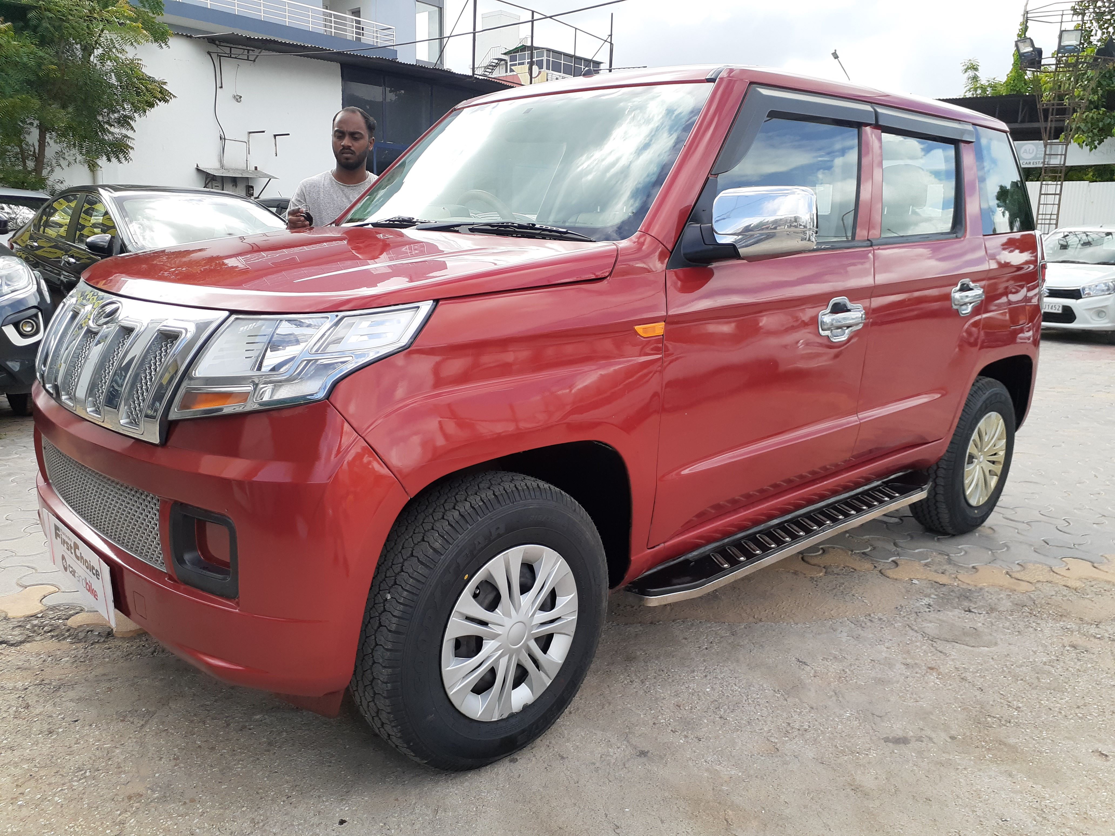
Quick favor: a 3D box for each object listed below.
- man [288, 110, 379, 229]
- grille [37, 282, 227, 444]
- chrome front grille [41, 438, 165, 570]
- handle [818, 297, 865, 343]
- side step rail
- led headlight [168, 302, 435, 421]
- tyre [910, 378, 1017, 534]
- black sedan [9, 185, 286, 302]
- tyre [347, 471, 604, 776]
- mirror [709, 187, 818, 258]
[{"bbox_3d":[-0.872,-0.443,3.800,0.500,1.730,0.330,2,12,2],"label":"man"},{"bbox_3d":[-1.099,-0.160,2.142,0.200,0.300,0.900,-9,17,-41],"label":"grille"},{"bbox_3d":[-1.166,0.181,2.166,0.085,0.180,0.870,-9,17,-41],"label":"chrome front grille"},{"bbox_3d":[0.871,-0.300,2.657,0.245,0.135,0.052,-9,17,-41],"label":"handle"},{"bbox_3d":[0.790,0.351,2.784,1.600,0.075,0.165,-9,17,-41],"label":"side step rail"},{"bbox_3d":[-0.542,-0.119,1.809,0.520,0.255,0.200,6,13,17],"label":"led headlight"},{"bbox_3d":[1.816,0.163,3.885,0.700,0.700,0.220,-9,17,-41],"label":"tyre"},{"bbox_3d":[-3.232,-1.198,7.467,1.740,1.480,4.300,-10,17,-44],"label":"black sedan"},{"bbox_3d":[-0.175,0.485,2.121,0.700,0.700,0.220,-9,17,-41],"label":"tyre"},{"bbox_3d":[0.505,-0.482,2.148,0.140,0.185,0.250,-9,17,-41],"label":"mirror"}]

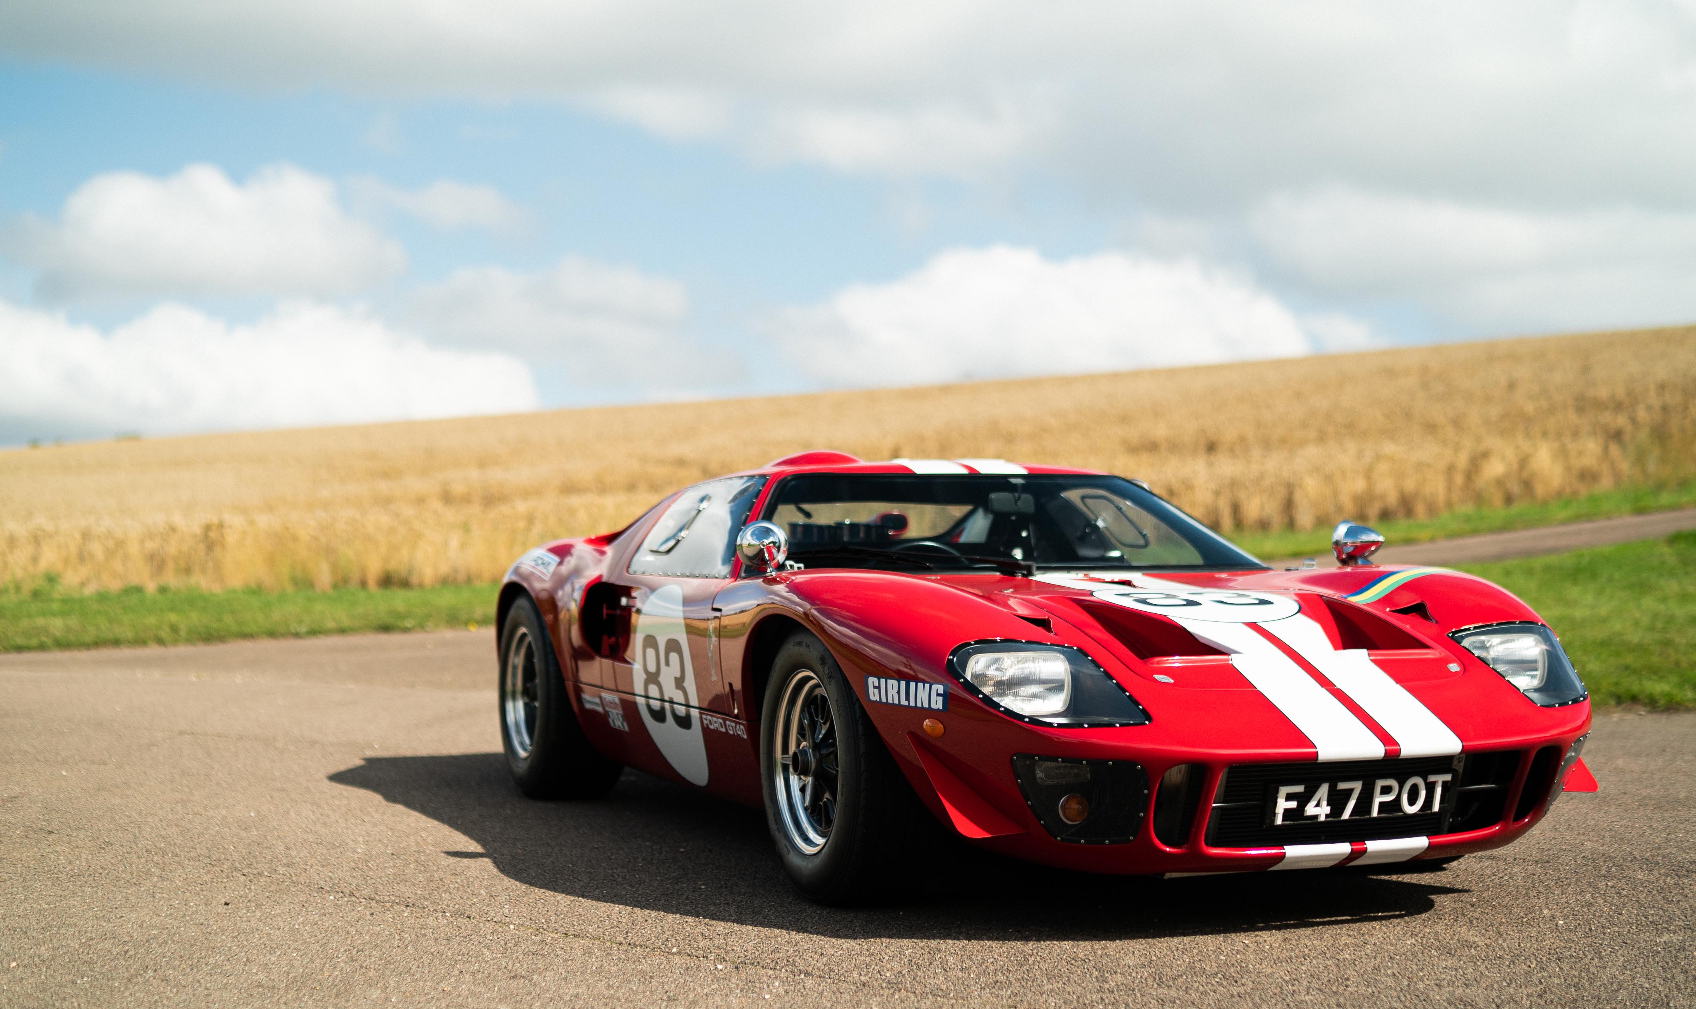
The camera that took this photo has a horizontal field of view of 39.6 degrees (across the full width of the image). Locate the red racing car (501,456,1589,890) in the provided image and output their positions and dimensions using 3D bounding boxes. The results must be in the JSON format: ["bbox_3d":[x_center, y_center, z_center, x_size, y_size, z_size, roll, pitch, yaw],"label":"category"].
[{"bbox_3d":[0.259,0.377,6.558,1.790,1.050,4.170,0,-1,-23],"label":"red racing car"}]

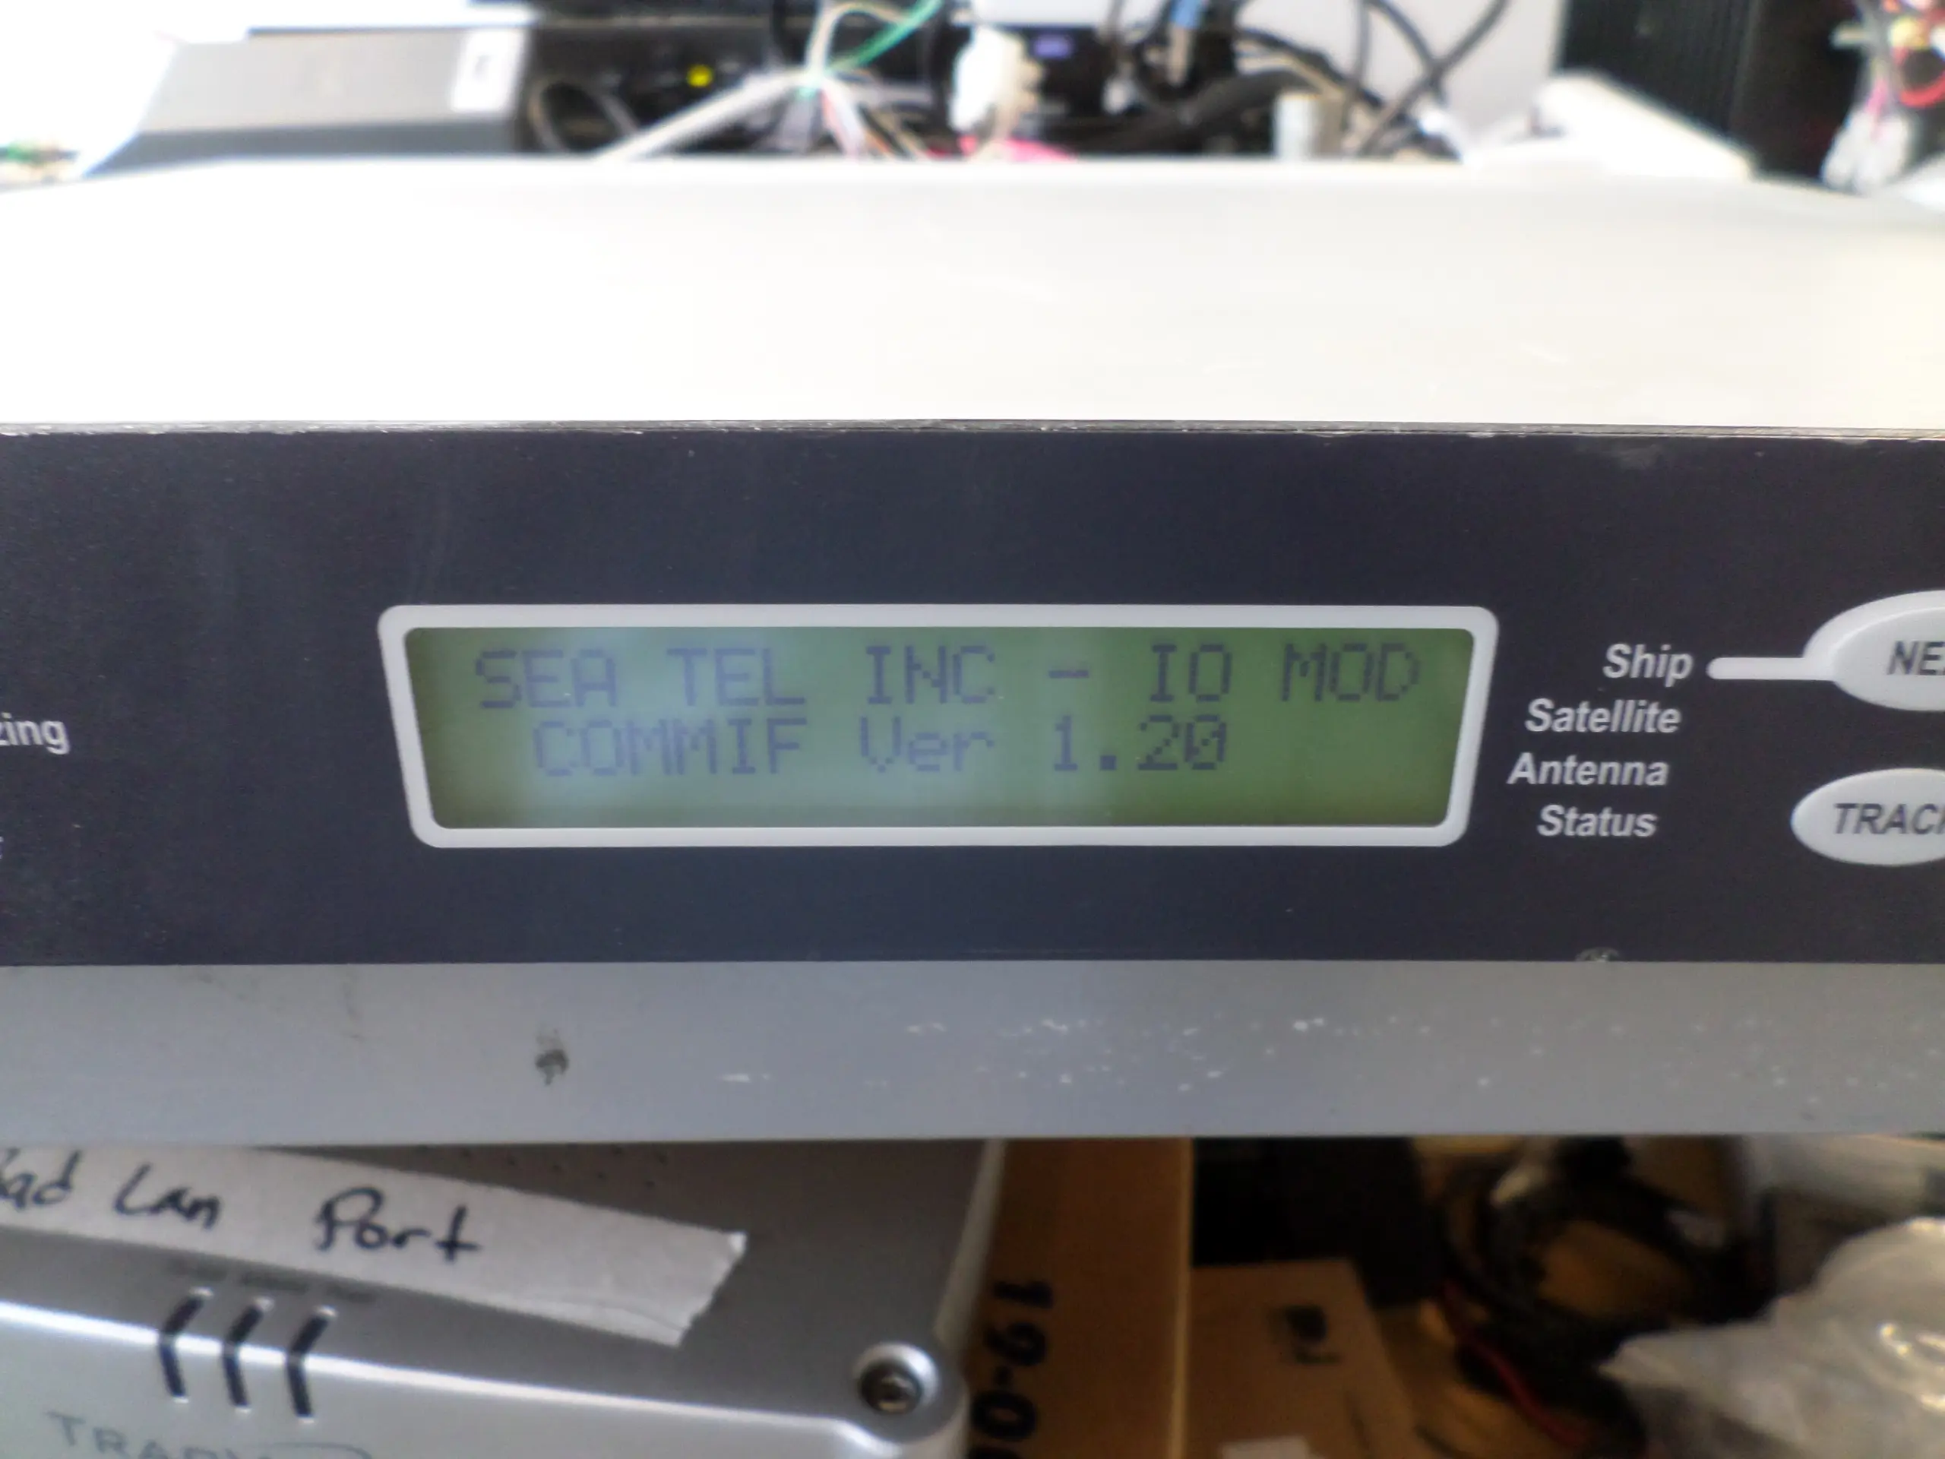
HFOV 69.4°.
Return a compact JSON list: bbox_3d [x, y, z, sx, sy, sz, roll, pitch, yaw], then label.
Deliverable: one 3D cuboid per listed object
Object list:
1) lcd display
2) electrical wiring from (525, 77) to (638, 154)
[{"bbox_3d":[-0.002,-0.001,0.111,0.085,0.021,0.006,0,23,-1],"label":"lcd display"},{"bbox_3d":[-0.155,-0.244,0.560,0.046,0.033,0.030,0,23,-1],"label":"electrical wiring"}]

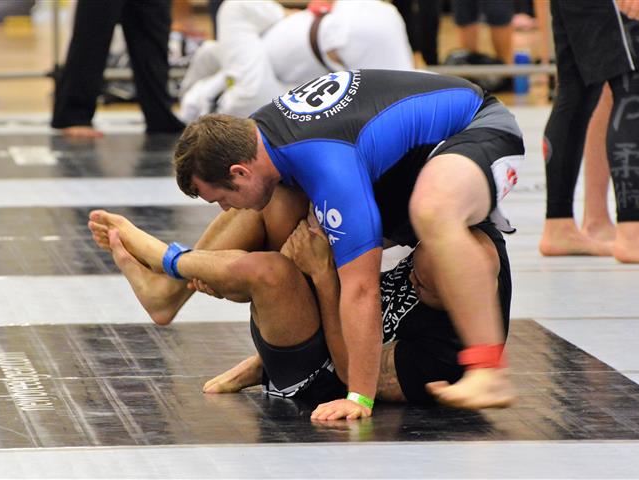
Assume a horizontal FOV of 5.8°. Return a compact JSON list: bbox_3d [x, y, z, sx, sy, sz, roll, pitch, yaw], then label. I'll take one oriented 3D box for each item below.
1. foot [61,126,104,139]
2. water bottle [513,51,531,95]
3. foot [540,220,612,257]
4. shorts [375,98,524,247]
[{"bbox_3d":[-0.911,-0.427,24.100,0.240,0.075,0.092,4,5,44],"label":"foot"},{"bbox_3d":[0.911,-0.752,28.300,0.075,0.200,0.075,0,4,0],"label":"water bottle"},{"bbox_3d":[0.746,-0.010,17.650,0.262,0.105,0.100,0,4,0],"label":"foot"},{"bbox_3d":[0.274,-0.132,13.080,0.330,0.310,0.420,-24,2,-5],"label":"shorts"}]

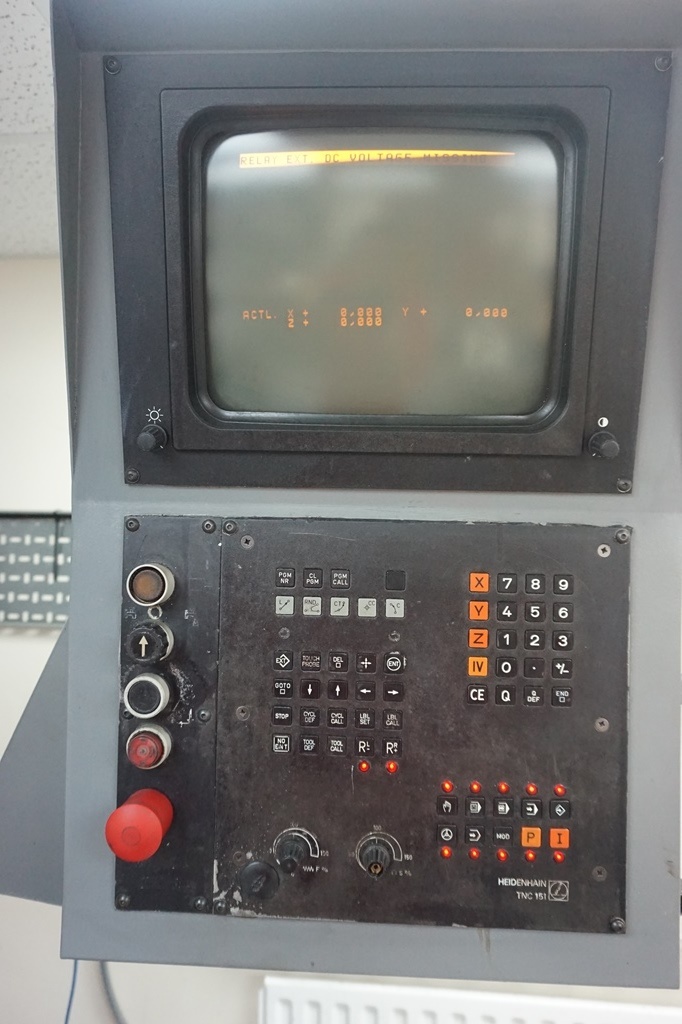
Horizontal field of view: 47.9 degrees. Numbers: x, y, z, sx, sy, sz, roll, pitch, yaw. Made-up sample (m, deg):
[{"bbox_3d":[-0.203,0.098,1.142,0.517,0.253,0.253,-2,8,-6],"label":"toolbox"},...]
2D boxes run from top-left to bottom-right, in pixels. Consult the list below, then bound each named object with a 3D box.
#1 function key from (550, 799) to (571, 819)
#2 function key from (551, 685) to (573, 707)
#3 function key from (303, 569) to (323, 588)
[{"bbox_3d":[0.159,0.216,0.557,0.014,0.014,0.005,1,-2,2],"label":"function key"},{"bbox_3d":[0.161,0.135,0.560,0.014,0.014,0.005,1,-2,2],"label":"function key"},{"bbox_3d":[-0.020,0.047,0.543,0.013,0.013,0.005,1,-1,2],"label":"function key"}]

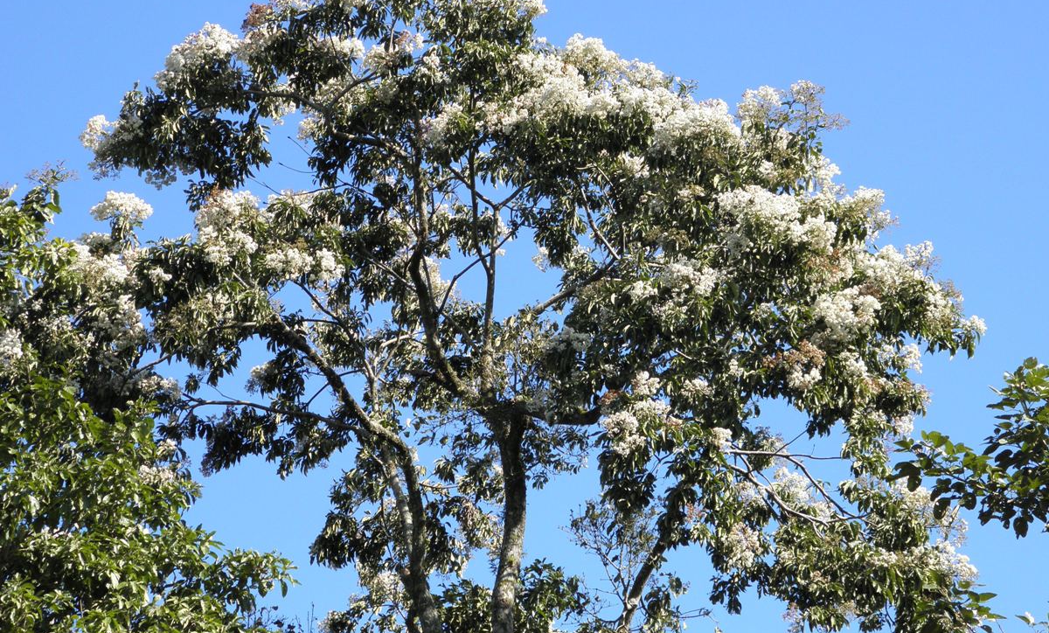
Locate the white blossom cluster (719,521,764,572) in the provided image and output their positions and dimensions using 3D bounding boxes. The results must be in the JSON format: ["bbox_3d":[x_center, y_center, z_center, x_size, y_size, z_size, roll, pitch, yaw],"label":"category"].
[{"bbox_3d":[1.826,1.936,27.000,0.382,0.422,0.344,0,-25,0],"label":"white blossom cluster"}]

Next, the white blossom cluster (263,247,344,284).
[{"bbox_3d":[-1.883,-0.435,27.300,0.684,0.233,0.498,0,-25,0],"label":"white blossom cluster"}]

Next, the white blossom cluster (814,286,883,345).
[{"bbox_3d":[2.728,-0.004,27.200,0.592,0.448,0.540,0,-25,0],"label":"white blossom cluster"}]

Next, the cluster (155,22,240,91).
[{"bbox_3d":[-2.854,-2.267,28.000,0.747,0.558,0.678,0,-25,0],"label":"cluster"}]

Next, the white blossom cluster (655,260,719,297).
[{"bbox_3d":[1.363,-0.320,27.000,0.544,0.273,0.434,0,-25,0],"label":"white blossom cluster"}]

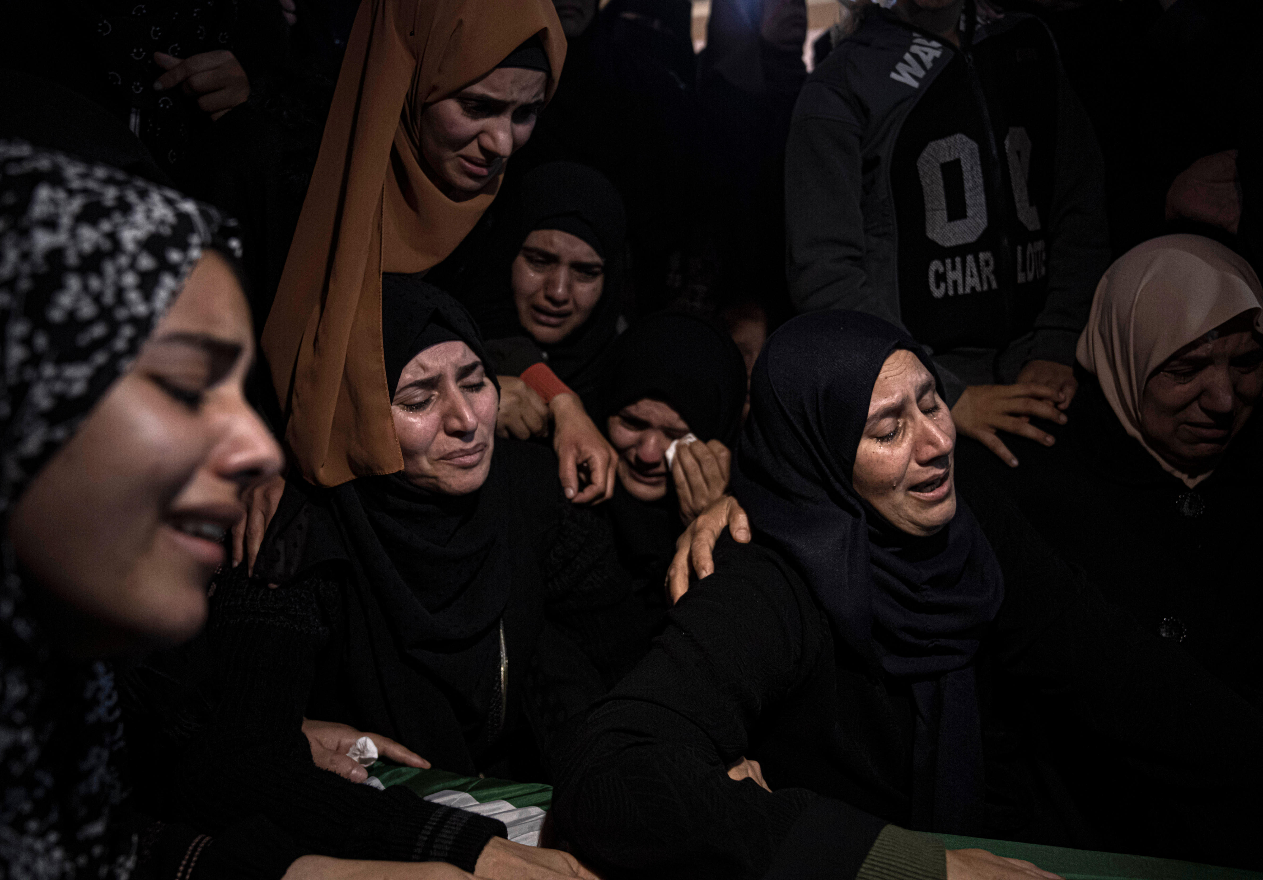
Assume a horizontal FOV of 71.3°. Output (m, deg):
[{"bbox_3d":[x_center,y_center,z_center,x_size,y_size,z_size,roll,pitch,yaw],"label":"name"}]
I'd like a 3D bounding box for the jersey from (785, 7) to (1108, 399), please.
[{"bbox_3d":[0.447,-0.315,1.270,0.400,0.530,0.260,-7,11,-7],"label":"jersey"}]

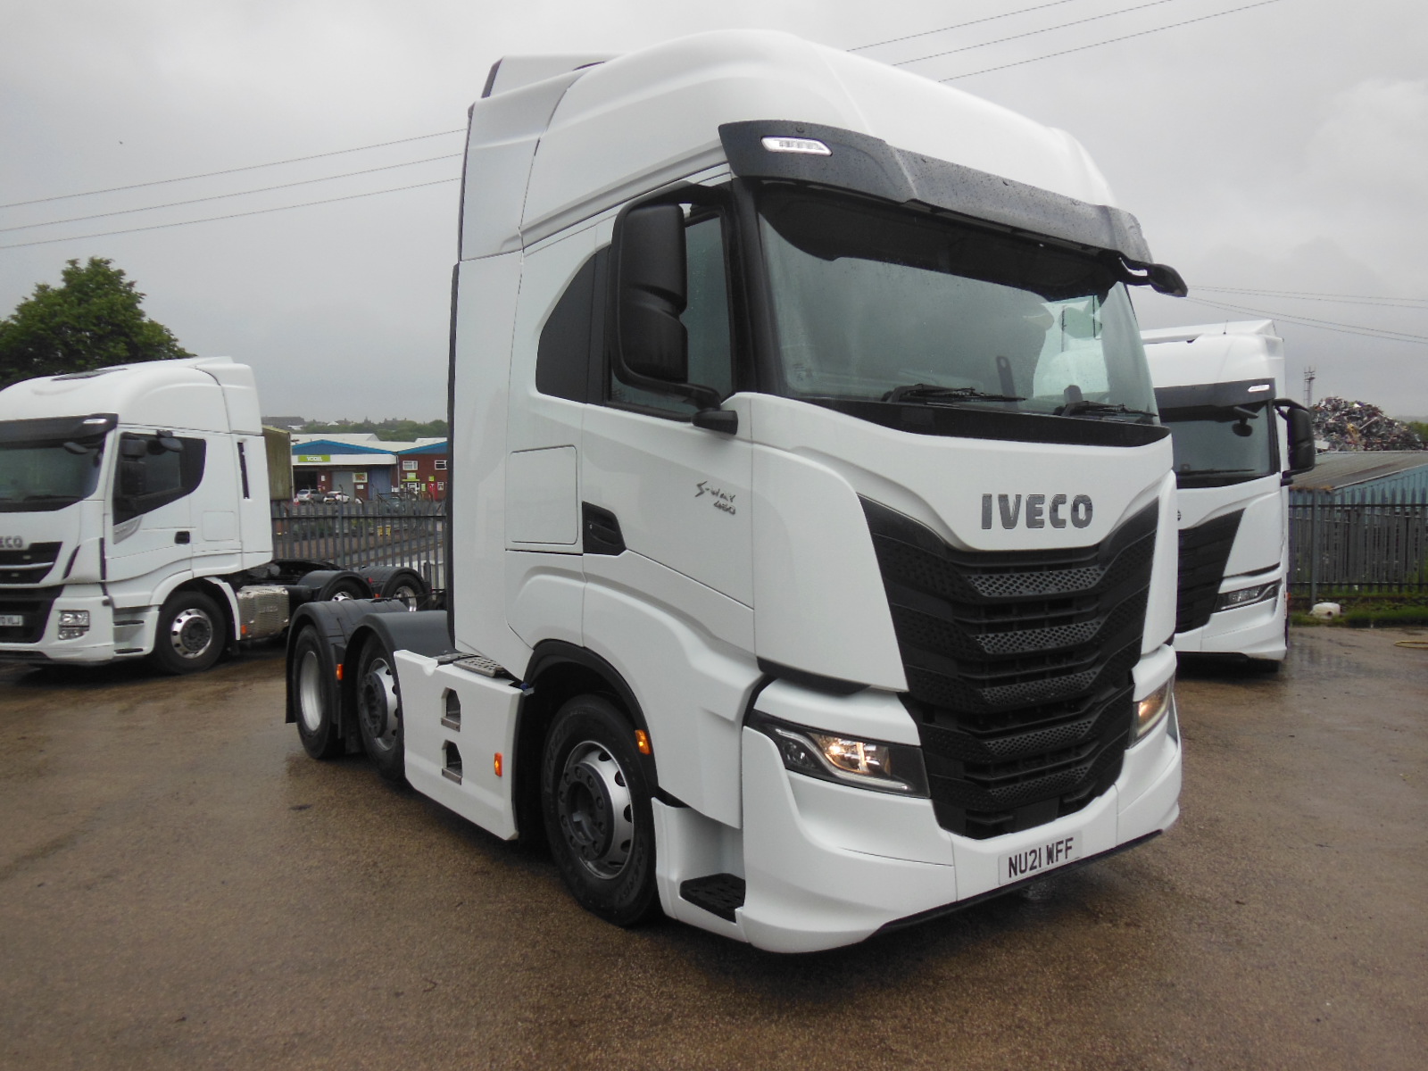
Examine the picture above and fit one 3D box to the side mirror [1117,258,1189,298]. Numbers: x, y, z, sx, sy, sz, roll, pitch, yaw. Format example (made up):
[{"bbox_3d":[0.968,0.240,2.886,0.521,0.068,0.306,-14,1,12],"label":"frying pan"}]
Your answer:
[{"bbox_3d":[1.959,-1.123,4.594,0.230,0.150,0.250,-1,1,-37],"label":"side mirror"}]

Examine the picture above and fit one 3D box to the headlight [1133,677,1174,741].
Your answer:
[{"bbox_3d":[1.924,0.734,4.668,0.237,0.330,0.649,0,1,43],"label":"headlight"}]

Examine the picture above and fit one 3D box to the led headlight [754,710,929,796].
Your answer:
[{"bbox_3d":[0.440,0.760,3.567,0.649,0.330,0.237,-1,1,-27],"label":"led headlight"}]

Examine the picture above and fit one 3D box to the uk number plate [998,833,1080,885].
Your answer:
[{"bbox_3d":[1.278,1.249,4.000,0.520,0.111,0.015,-1,1,-37],"label":"uk number plate"}]

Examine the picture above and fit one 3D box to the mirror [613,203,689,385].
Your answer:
[{"bbox_3d":[-0.203,-0.826,3.587,0.240,0.615,0.160,-1,1,-27],"label":"mirror"}]

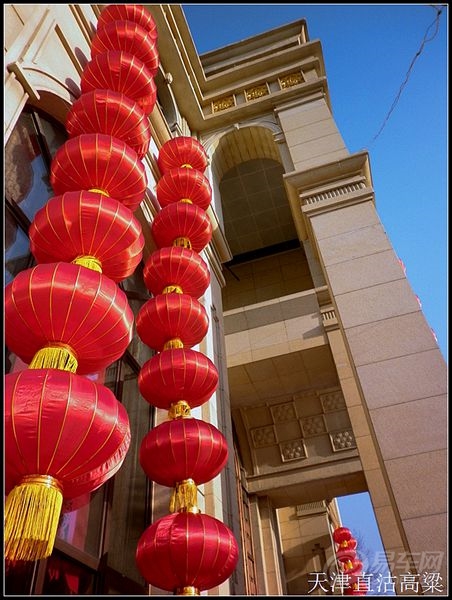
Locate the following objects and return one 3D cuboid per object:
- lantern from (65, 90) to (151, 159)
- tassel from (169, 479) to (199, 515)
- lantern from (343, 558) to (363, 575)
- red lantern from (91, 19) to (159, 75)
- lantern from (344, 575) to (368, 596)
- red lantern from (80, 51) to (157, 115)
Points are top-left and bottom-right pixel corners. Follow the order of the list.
[{"bbox_3d":[-1.114,-1.599,4.652,0.800,0.568,0.800,-3,-43,-3],"label":"lantern"},{"bbox_3d":[-0.277,1.296,3.206,0.171,0.236,0.171,-15,-44,10],"label":"tassel"},{"bbox_3d":[4.974,10.458,19.040,0.800,0.568,0.800,-15,-44,10],"label":"lantern"},{"bbox_3d":[-0.946,-2.274,4.571,0.620,0.409,0.620,-3,-43,-3],"label":"red lantern"},{"bbox_3d":[4.897,10.732,18.240,0.800,0.568,0.800,-15,-44,10],"label":"lantern"},{"bbox_3d":[-1.136,-2.218,5.195,0.800,0.568,0.800,-3,-43,-3],"label":"red lantern"}]

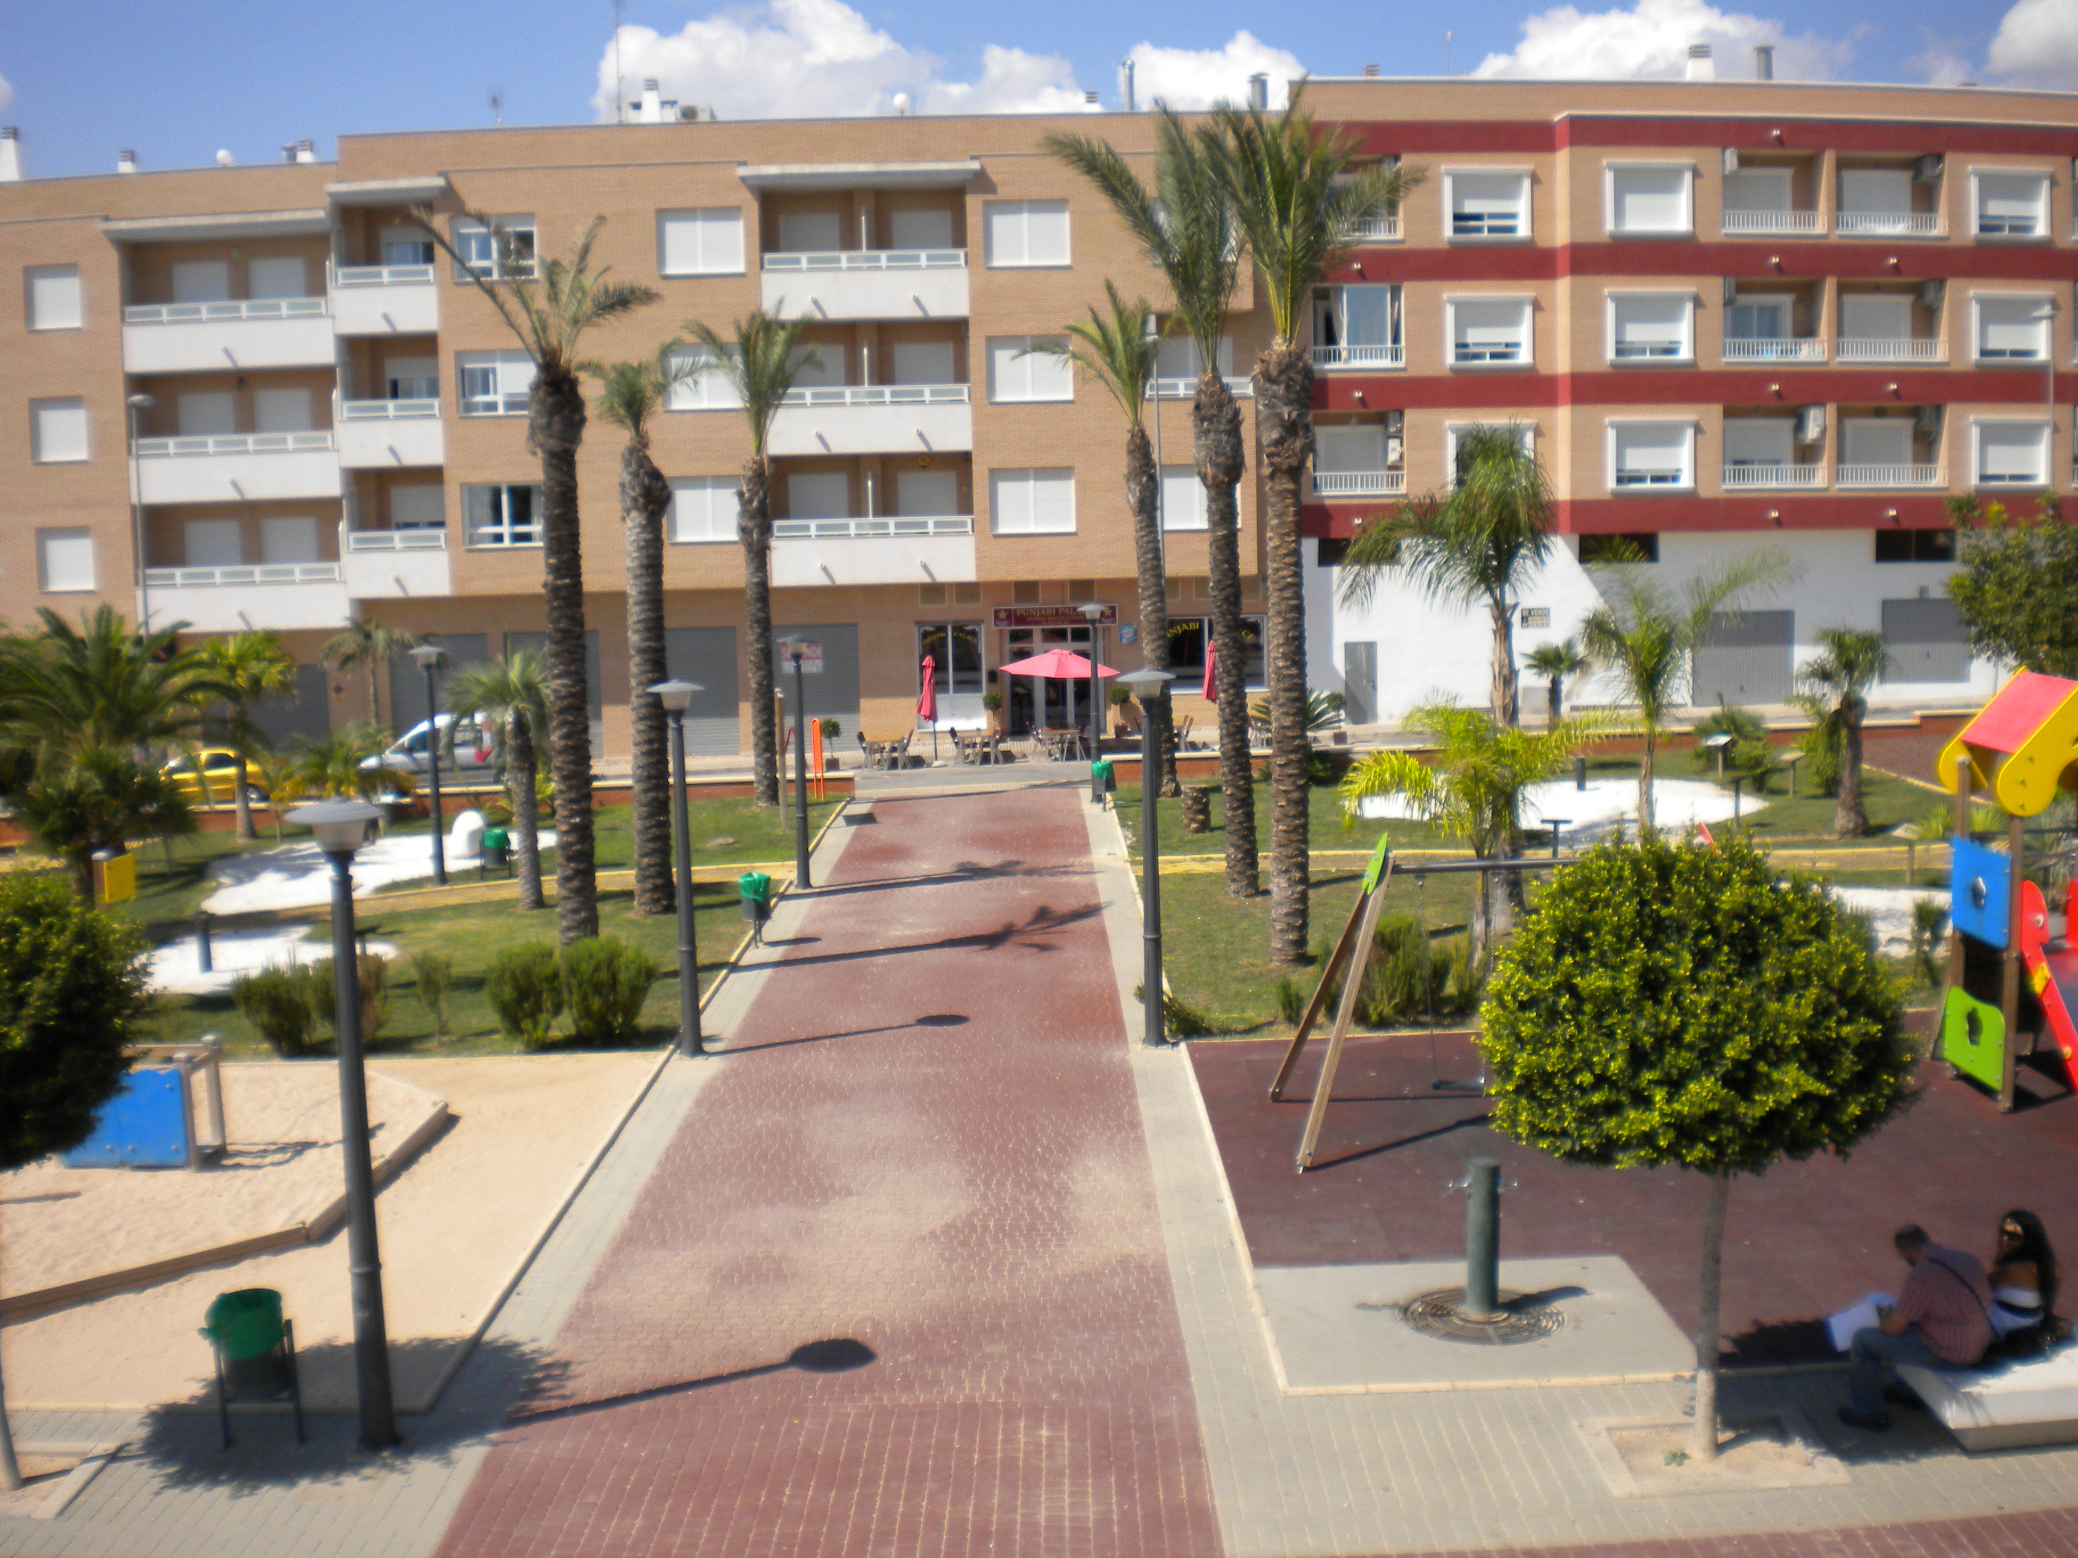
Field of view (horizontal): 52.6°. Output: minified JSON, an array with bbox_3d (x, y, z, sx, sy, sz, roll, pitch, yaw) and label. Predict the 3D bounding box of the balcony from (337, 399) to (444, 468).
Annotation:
[{"bbox_3d":[-14.705,-7.891,48.181,2.500,1.550,1.200,-1,5,0],"label":"balcony"}]

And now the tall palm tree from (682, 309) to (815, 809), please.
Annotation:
[{"bbox_3d":[-5.219,-4.031,39.082,2.448,9.255,2.448,-1,7,0],"label":"tall palm tree"}]

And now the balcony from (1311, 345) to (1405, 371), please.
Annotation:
[{"bbox_3d":[7.529,-9.973,49.894,2.250,0.650,0.700,-1,5,0],"label":"balcony"}]

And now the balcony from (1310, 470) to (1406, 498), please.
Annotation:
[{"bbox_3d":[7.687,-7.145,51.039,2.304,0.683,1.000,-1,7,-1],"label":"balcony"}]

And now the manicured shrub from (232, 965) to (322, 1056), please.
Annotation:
[{"bbox_3d":[-7.915,2.406,22.145,0.920,0.800,0.880,-1,7,0],"label":"manicured shrub"}]

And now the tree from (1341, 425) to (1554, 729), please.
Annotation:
[{"bbox_3d":[5.301,-1.293,26.199,2.650,6.117,2.650,-1,6,0],"label":"tree"}]

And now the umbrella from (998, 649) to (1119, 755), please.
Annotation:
[{"bbox_3d":[0.433,-1.687,46.510,2.703,2.344,2.703,-1,7,0],"label":"umbrella"}]

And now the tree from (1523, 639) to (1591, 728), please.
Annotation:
[{"bbox_3d":[10.158,-1.447,41.275,1.400,2.450,1.400,-1,5,0],"label":"tree"}]

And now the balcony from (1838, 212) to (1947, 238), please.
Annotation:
[{"bbox_3d":[20.250,-13.256,50.594,2.620,0.600,1.000,-2,7,-6],"label":"balcony"}]

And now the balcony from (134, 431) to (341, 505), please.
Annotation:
[{"bbox_3d":[-18.086,-7.045,48.024,4.800,1.480,1.300,-1,6,0],"label":"balcony"}]

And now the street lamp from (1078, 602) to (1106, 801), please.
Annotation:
[{"bbox_3d":[1.034,-1.469,40.246,0.560,3.700,0.560,-1,5,0],"label":"street lamp"}]

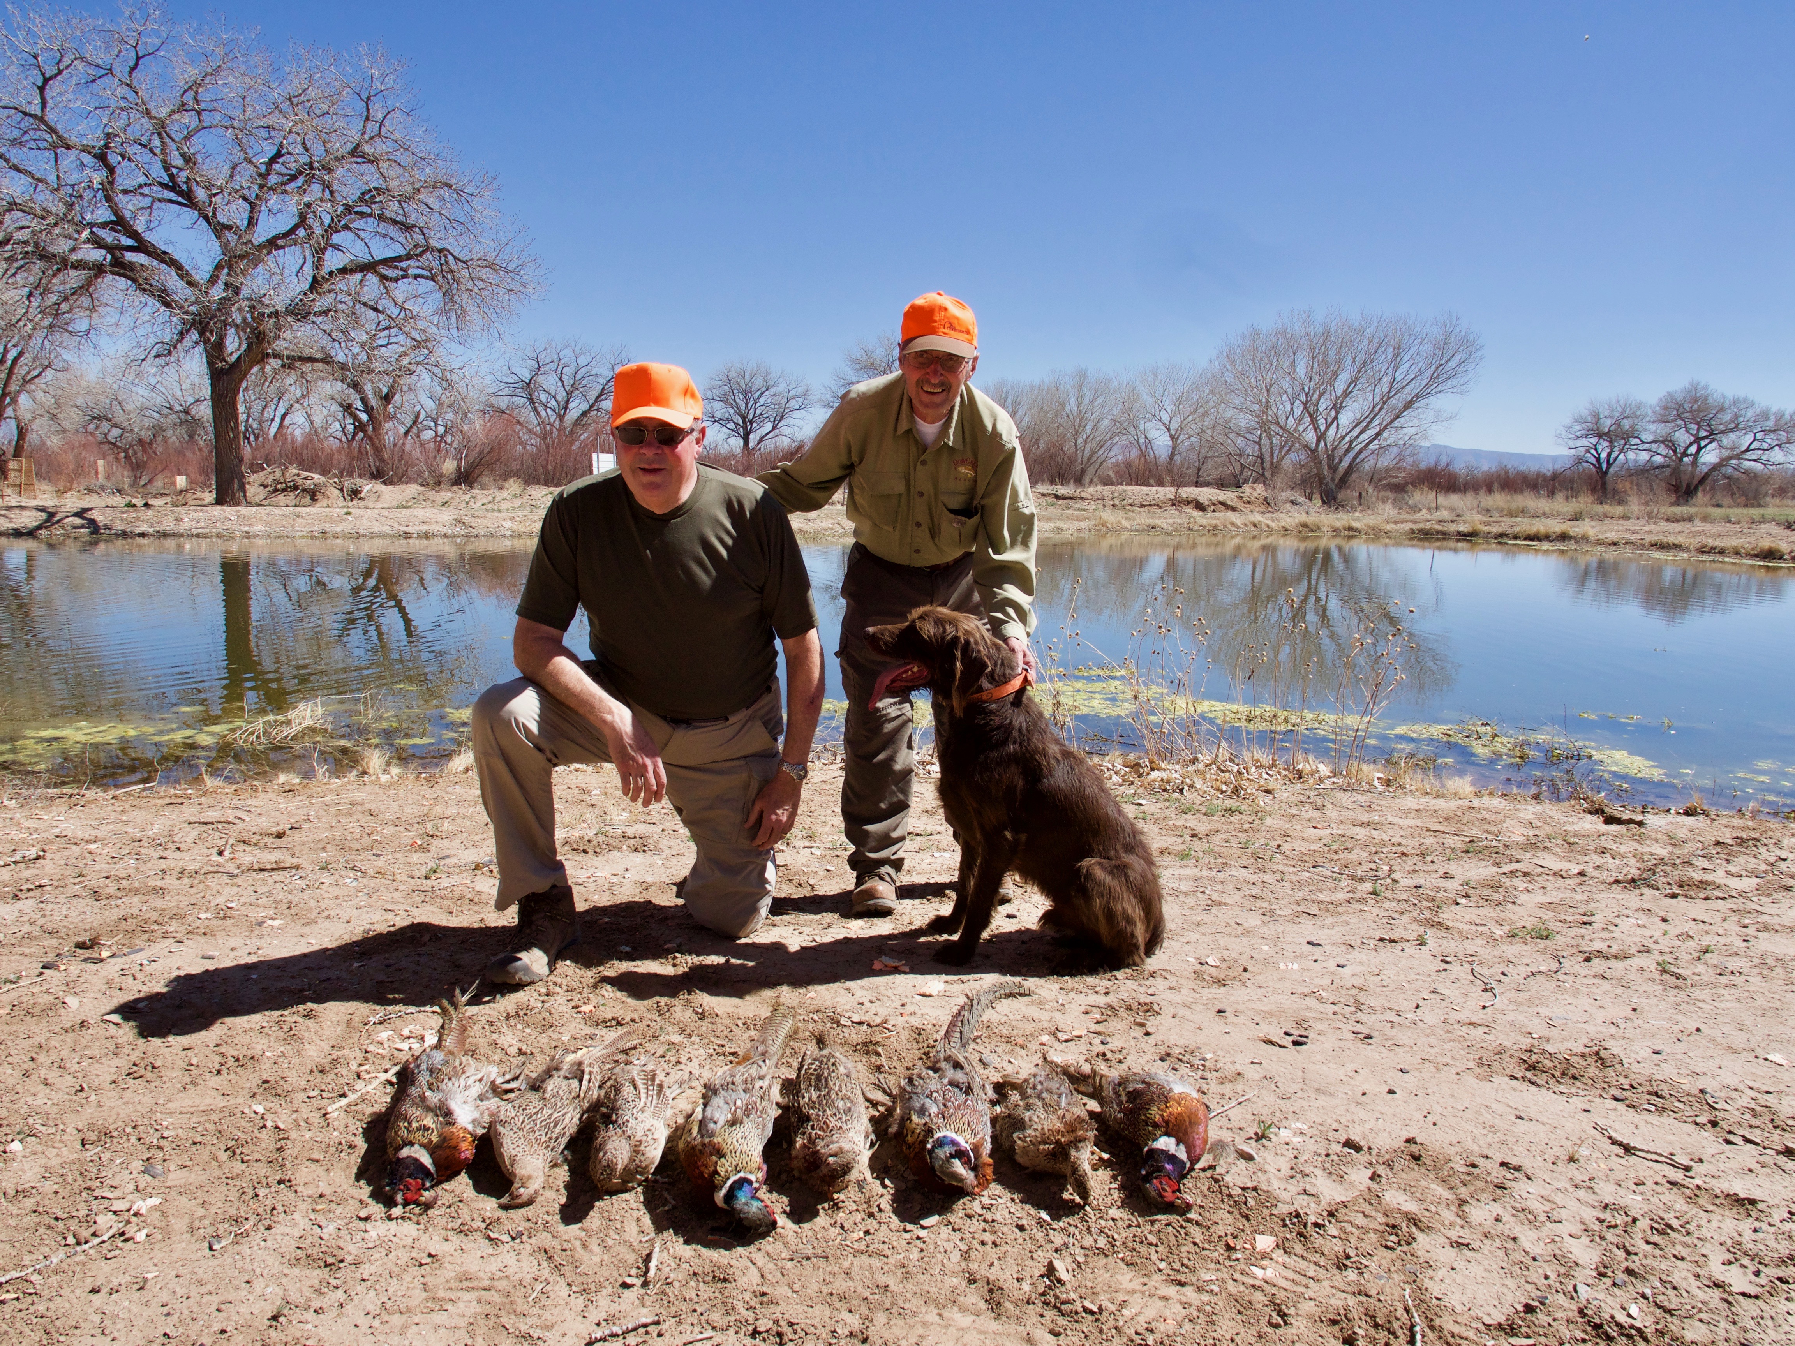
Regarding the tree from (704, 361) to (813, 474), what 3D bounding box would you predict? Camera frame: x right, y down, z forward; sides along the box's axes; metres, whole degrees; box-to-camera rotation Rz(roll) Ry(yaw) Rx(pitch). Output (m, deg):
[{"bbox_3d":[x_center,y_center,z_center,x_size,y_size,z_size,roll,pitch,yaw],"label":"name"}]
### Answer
[{"bbox_3d":[-8.734,-15.716,78.508,7.120,7.730,6.800,0,9,0],"label":"tree"}]

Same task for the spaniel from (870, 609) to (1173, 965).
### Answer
[{"bbox_3d":[0.248,0.249,2.764,0.640,0.786,0.290,0,9,-3],"label":"spaniel"}]

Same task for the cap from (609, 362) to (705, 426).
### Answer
[{"bbox_3d":[-0.449,-0.523,2.337,0.170,0.127,0.260,0,9,-2],"label":"cap"}]

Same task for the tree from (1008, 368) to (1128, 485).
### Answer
[{"bbox_3d":[7.739,-11.051,56.973,5.620,5.670,5.200,0,9,0],"label":"tree"}]

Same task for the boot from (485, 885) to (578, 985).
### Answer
[{"bbox_3d":[-0.757,0.518,2.684,0.125,0.180,0.310,1,9,8],"label":"boot"}]

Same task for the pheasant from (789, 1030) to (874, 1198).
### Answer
[{"bbox_3d":[-0.103,0.660,1.968,0.140,0.120,0.390,0,9,0],"label":"pheasant"}]

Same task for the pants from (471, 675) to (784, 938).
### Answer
[{"bbox_3d":[-0.565,0.272,2.787,0.630,0.630,0.580,1,9,5],"label":"pants"}]

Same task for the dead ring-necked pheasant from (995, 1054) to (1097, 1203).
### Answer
[{"bbox_3d":[0.224,0.666,1.933,0.155,0.120,0.350,-1,9,-8],"label":"dead ring-necked pheasant"}]

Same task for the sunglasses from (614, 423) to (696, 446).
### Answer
[{"bbox_3d":[-0.455,-0.446,2.339,0.147,0.043,0.130,0,9,0],"label":"sunglasses"}]

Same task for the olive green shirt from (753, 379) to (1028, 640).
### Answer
[{"bbox_3d":[-0.019,-0.372,2.776,0.680,0.570,0.480,0,9,-3],"label":"olive green shirt"}]

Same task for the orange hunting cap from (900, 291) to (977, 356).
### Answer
[{"bbox_3d":[0.090,-0.768,2.744,0.175,0.138,0.265,-1,21,-5],"label":"orange hunting cap"}]

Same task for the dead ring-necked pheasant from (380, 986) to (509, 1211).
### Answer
[{"bbox_3d":[-0.761,0.668,2.135,0.190,0.125,0.731,-3,9,-16],"label":"dead ring-necked pheasant"}]

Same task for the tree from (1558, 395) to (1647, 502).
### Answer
[{"bbox_3d":[32.354,-10.324,57.085,4.200,5.032,4.200,0,9,0],"label":"tree"}]

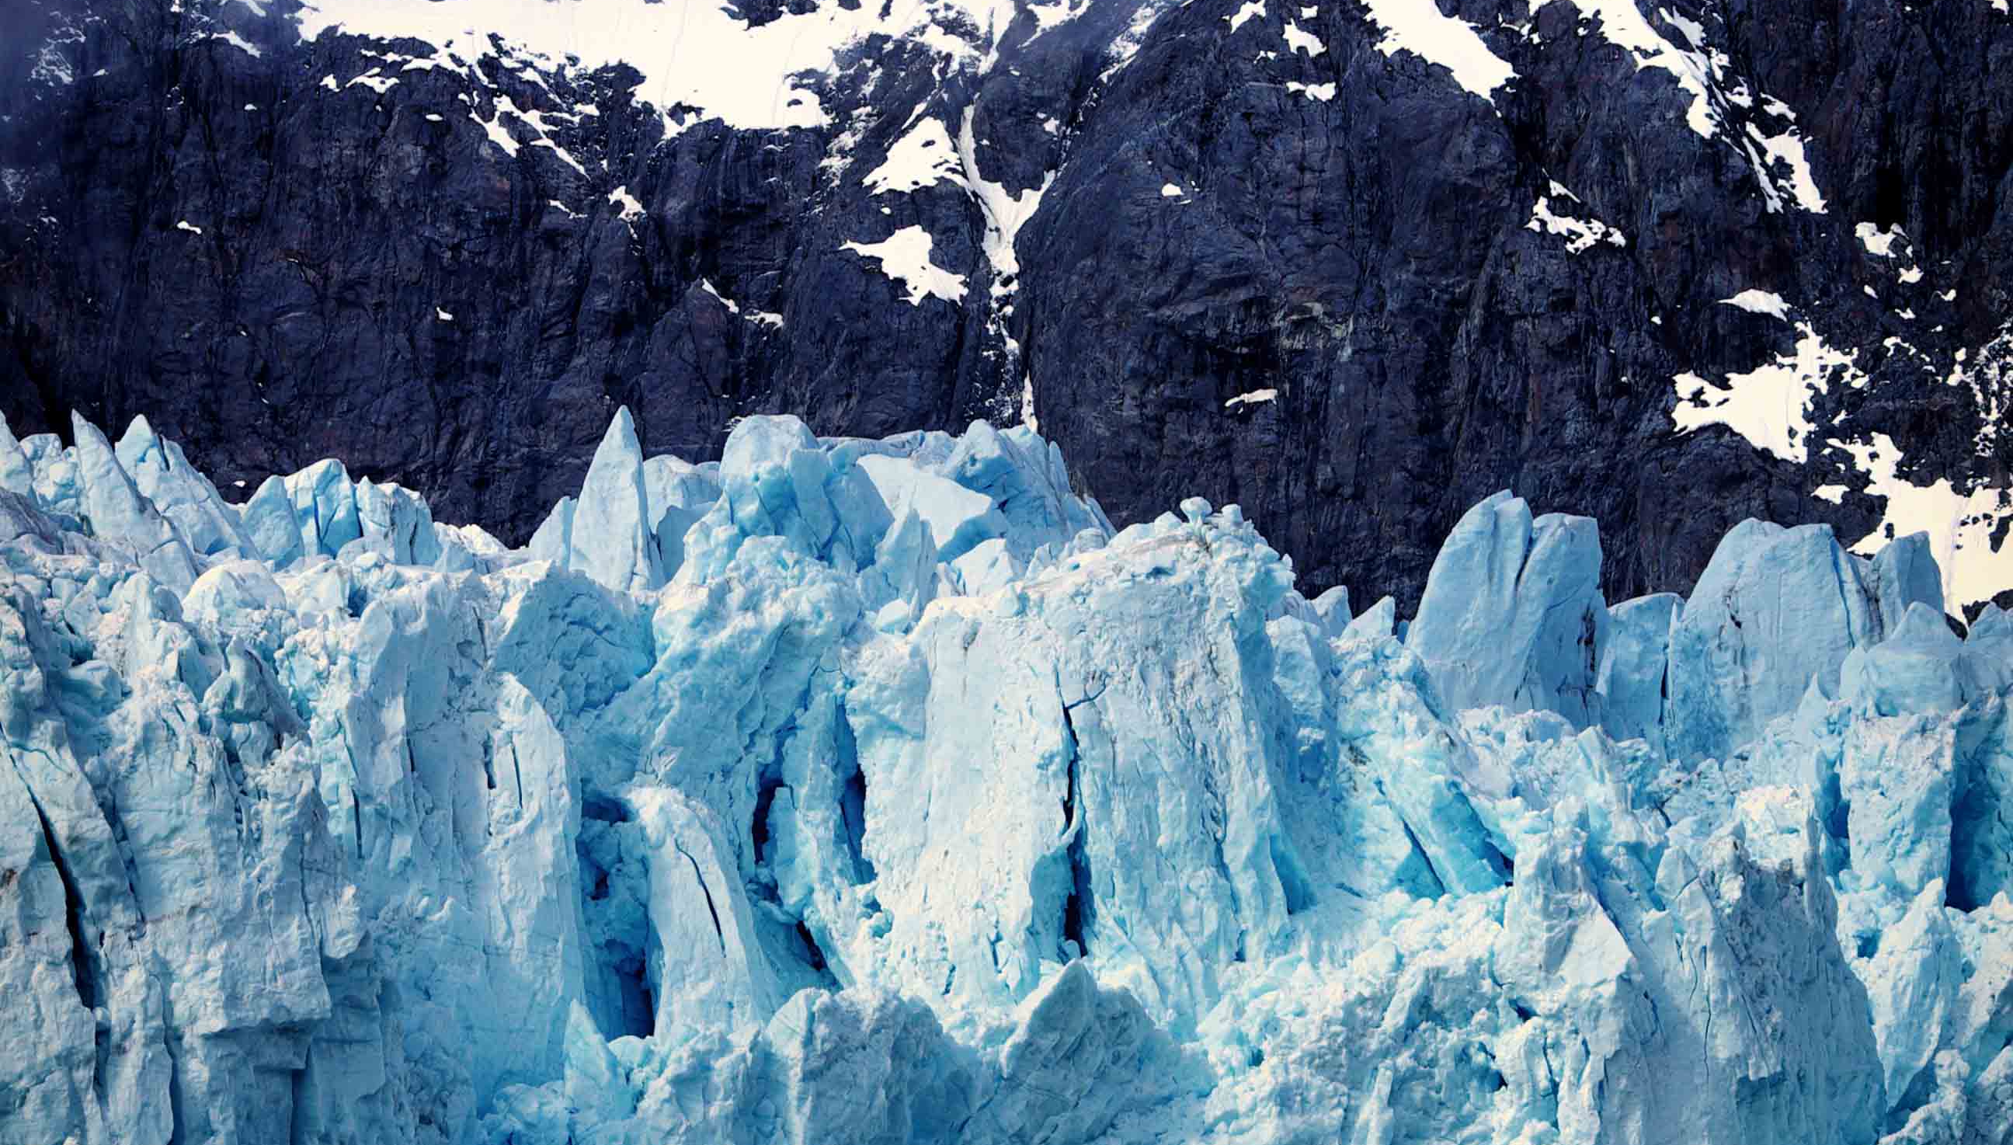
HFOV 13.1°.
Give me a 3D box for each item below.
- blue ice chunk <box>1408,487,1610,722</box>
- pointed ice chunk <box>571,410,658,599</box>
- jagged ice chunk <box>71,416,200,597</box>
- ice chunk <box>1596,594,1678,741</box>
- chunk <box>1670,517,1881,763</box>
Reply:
[{"bbox_3d":[27.768,1.961,488.583,11.030,12.850,7.170,0,-5,0],"label":"blue ice chunk"},{"bbox_3d":[-21.531,-3.934,482.073,4.880,10.270,4.150,0,-5,0],"label":"pointed ice chunk"},{"bbox_3d":[-46.830,-3.540,472.593,6.910,9.680,5.190,0,-5,0],"label":"jagged ice chunk"},{"bbox_3d":[35.175,5.373,489.827,4.570,8.490,3.650,0,-5,0],"label":"ice chunk"},{"bbox_3d":[42.618,3.727,488.794,11.670,13.500,7.590,0,-5,0],"label":"chunk"}]

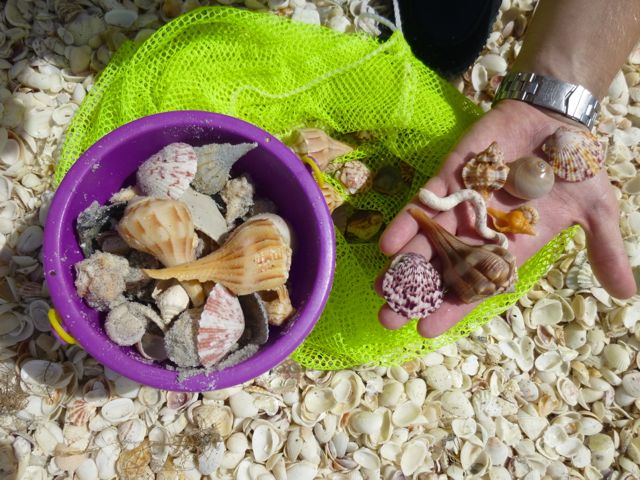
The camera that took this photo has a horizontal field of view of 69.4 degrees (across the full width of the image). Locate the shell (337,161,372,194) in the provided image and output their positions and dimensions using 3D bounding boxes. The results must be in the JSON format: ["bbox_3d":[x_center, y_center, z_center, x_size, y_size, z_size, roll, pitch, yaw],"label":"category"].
[{"bbox_3d":[0.032,-0.058,0.425,0.032,0.022,0.032,-11,79,-5],"label":"shell"}]

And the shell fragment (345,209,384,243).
[{"bbox_3d":[0.042,-0.013,0.430,0.036,0.020,0.030,-17,80,-6],"label":"shell fragment"}]

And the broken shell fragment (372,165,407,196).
[{"bbox_3d":[0.064,-0.055,0.430,0.031,0.018,0.029,-6,79,-4],"label":"broken shell fragment"}]

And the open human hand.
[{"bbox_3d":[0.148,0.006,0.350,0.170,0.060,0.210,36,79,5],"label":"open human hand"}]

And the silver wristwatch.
[{"bbox_3d":[0.181,-0.114,0.368,0.072,0.055,0.038,15,95,0],"label":"silver wristwatch"}]

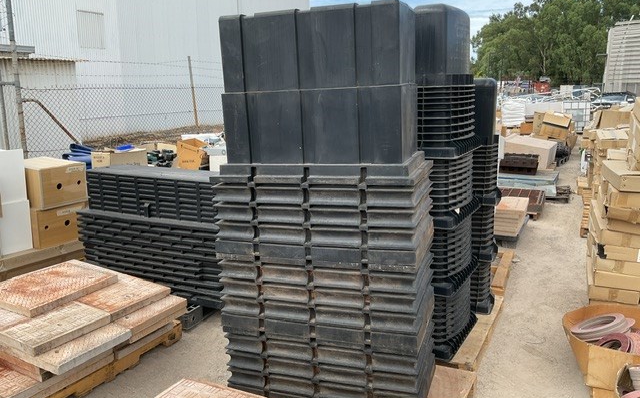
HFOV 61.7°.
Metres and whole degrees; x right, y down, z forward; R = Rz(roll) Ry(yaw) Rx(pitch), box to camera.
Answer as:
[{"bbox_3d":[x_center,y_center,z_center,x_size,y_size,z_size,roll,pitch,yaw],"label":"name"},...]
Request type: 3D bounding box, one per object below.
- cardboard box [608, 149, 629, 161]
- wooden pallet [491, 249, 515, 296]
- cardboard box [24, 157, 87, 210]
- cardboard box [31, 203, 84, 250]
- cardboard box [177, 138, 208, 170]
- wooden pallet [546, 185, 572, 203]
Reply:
[{"bbox_3d":[2.916,-0.439,5.185,0.240,0.095,0.320,3,11,25],"label":"cardboard box"},{"bbox_3d":[1.177,0.656,5.021,1.130,0.130,1.130,3,11,25],"label":"wooden pallet"},{"bbox_3d":[-2.905,-0.151,5.709,0.680,0.400,0.490,5,12,34],"label":"cardboard box"},{"bbox_3d":[-2.940,0.251,5.682,0.680,0.385,0.470,5,12,34],"label":"cardboard box"},{"bbox_3d":[-1.712,-0.557,7.200,0.320,0.440,0.320,0,10,14],"label":"cardboard box"},{"bbox_3d":[3.454,-0.097,8.789,1.130,0.130,1.130,3,11,26],"label":"wooden pallet"}]

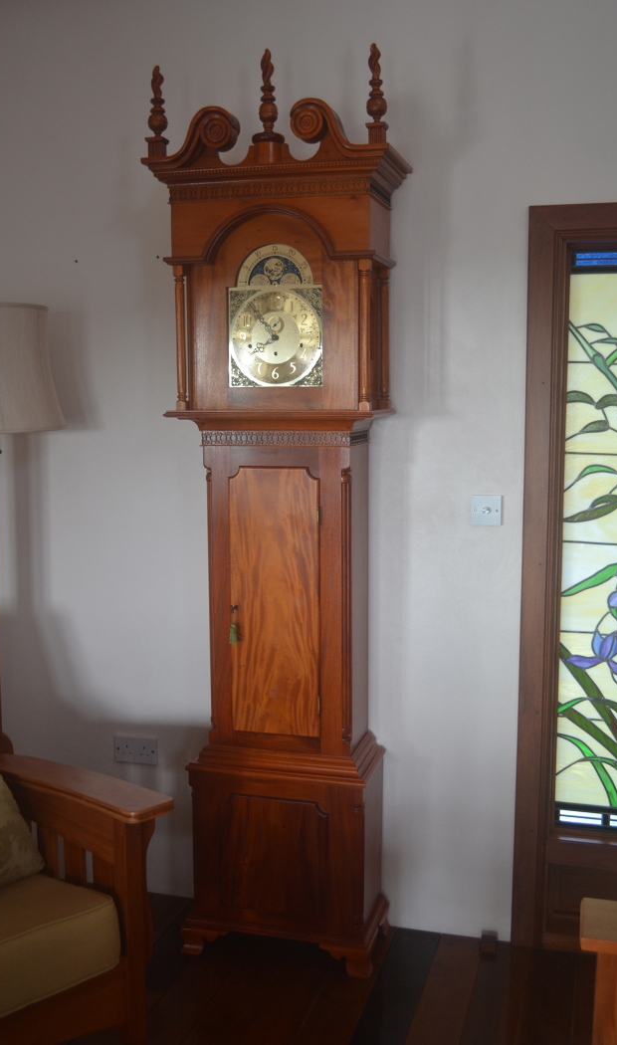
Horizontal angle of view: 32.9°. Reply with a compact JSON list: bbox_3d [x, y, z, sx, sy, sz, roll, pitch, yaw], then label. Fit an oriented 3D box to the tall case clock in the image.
[{"bbox_3d":[-0.070,0.017,2.915,0.652,2.465,0.342,2,8,15],"label":"tall case clock"}]

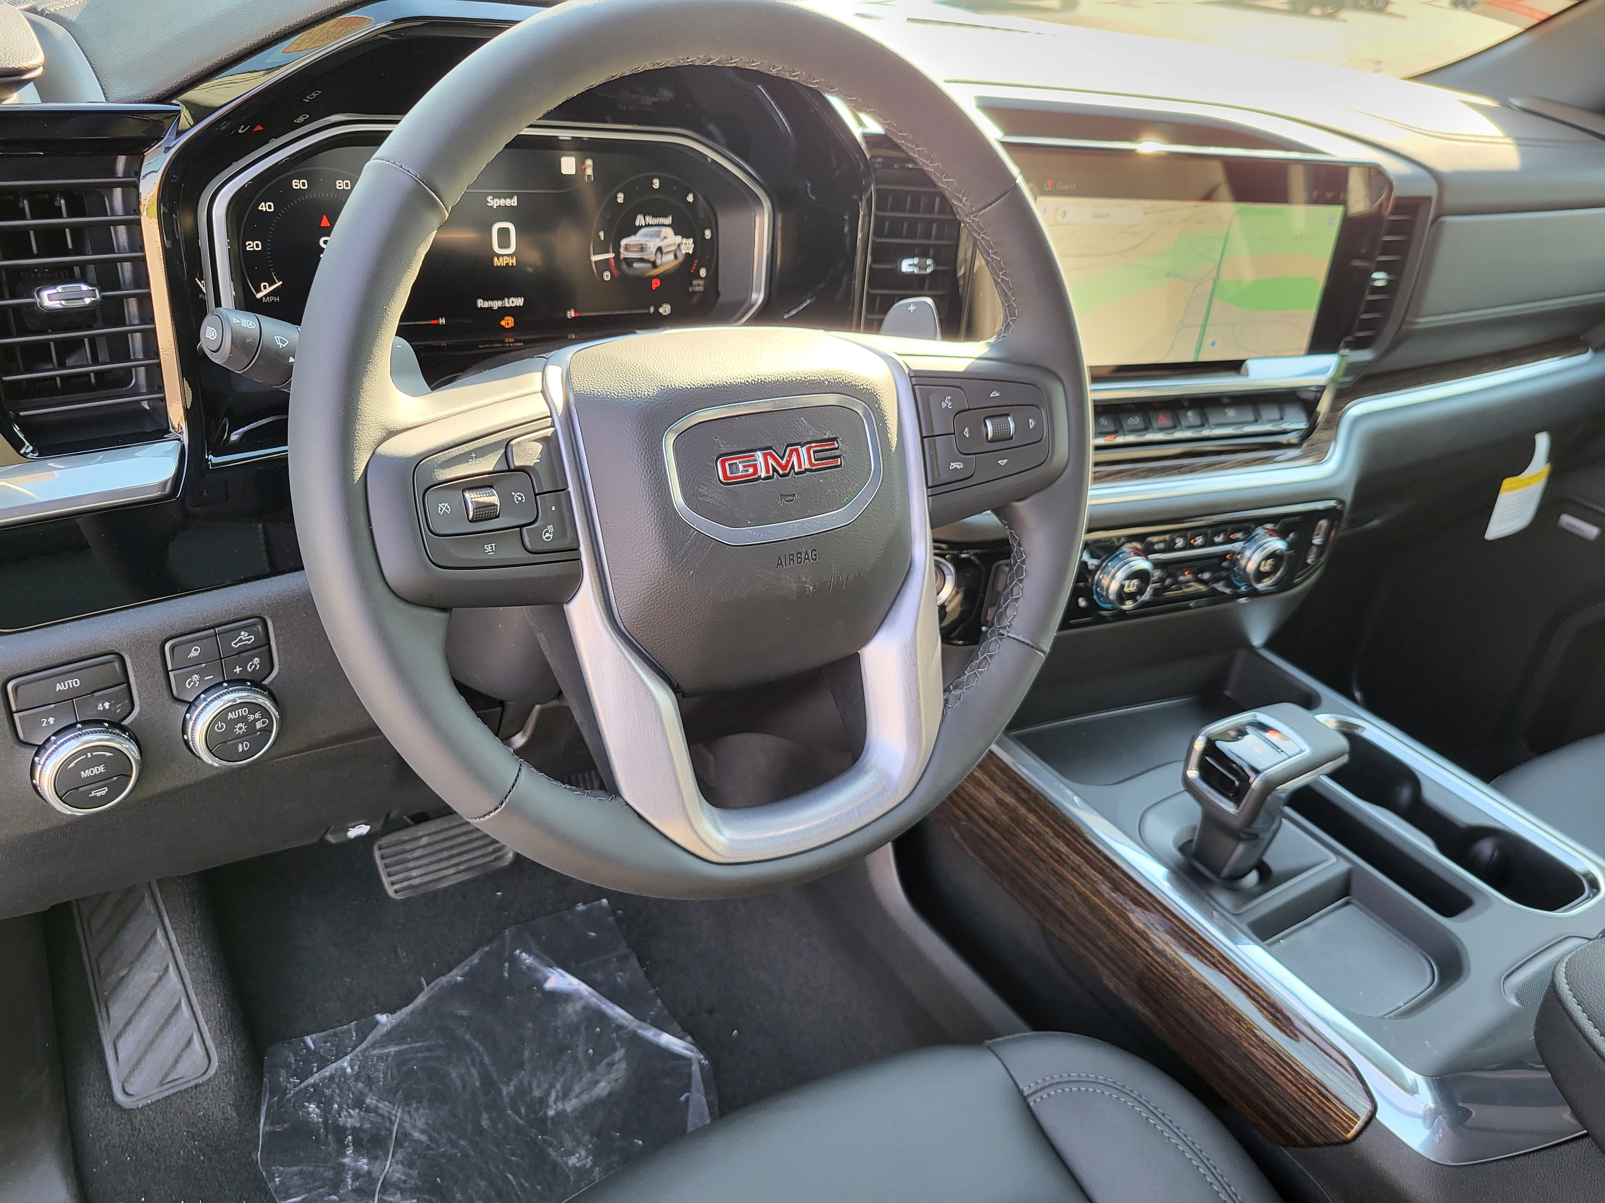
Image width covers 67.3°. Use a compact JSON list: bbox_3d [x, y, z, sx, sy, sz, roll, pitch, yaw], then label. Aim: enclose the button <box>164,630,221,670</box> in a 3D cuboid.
[{"bbox_3d":[-0.298,0.023,0.588,0.025,0.016,0.008,-18,28,-40],"label":"button"}]

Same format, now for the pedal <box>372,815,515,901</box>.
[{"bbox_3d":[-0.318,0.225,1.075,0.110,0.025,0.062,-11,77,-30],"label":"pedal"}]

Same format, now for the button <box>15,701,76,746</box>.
[{"bbox_3d":[-0.366,0.059,0.584,0.025,0.019,0.008,-17,22,-37],"label":"button"}]

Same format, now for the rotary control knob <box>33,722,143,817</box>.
[{"bbox_3d":[-0.348,0.084,0.591,0.049,0.049,0.017,-17,22,-37],"label":"rotary control knob"}]

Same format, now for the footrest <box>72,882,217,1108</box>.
[{"bbox_3d":[-0.539,0.294,0.979,0.072,0.018,0.200,-12,75,-32],"label":"footrest"}]

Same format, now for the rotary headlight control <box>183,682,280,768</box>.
[{"bbox_3d":[-0.283,0.063,0.603,0.046,0.046,0.018,-18,28,-40],"label":"rotary headlight control"}]

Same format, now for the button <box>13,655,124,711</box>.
[{"bbox_3d":[-0.338,0.037,0.554,0.047,0.015,0.008,-18,28,-40],"label":"button"}]

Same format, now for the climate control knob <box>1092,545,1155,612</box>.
[{"bbox_3d":[0.218,-0.013,0.815,0.044,0.044,0.021,-9,31,-28],"label":"climate control knob"}]

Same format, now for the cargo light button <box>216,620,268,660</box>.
[{"bbox_3d":[-0.296,0.018,0.635,0.025,0.017,0.008,-17,22,-37],"label":"cargo light button"}]

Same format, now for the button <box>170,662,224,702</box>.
[{"bbox_3d":[-0.313,0.041,0.626,0.025,0.019,0.008,-17,22,-37],"label":"button"}]

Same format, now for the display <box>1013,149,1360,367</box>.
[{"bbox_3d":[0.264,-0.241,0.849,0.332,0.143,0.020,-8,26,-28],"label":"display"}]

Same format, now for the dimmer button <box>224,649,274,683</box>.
[{"bbox_3d":[-0.294,0.035,0.641,0.024,0.018,0.008,-17,22,-37],"label":"dimmer button"}]

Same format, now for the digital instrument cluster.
[{"bbox_3d":[-0.168,-0.208,0.692,0.318,0.120,0.040,-11,25,-30],"label":"digital instrument cluster"}]

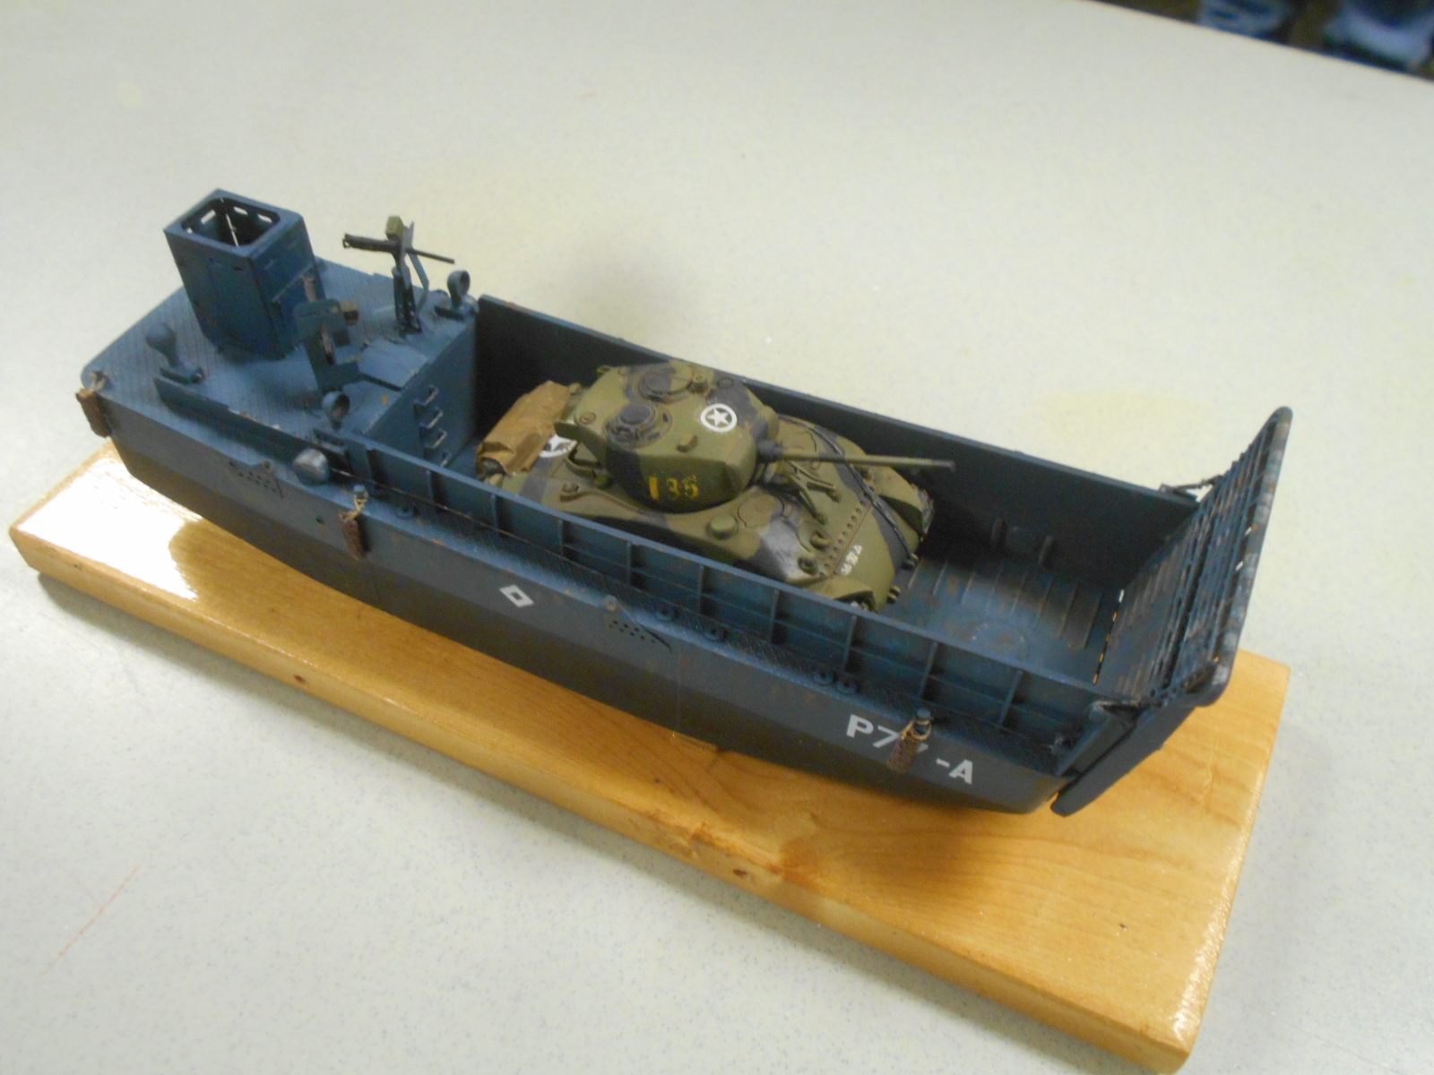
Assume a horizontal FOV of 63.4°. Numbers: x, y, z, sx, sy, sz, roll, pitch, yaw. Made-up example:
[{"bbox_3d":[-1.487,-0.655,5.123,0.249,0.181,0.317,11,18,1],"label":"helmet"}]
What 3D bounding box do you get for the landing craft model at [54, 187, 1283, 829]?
[{"bbox_3d":[-0.019,-0.013,0.212,0.210,0.063,0.060,18,52,17],"label":"landing craft model"}]

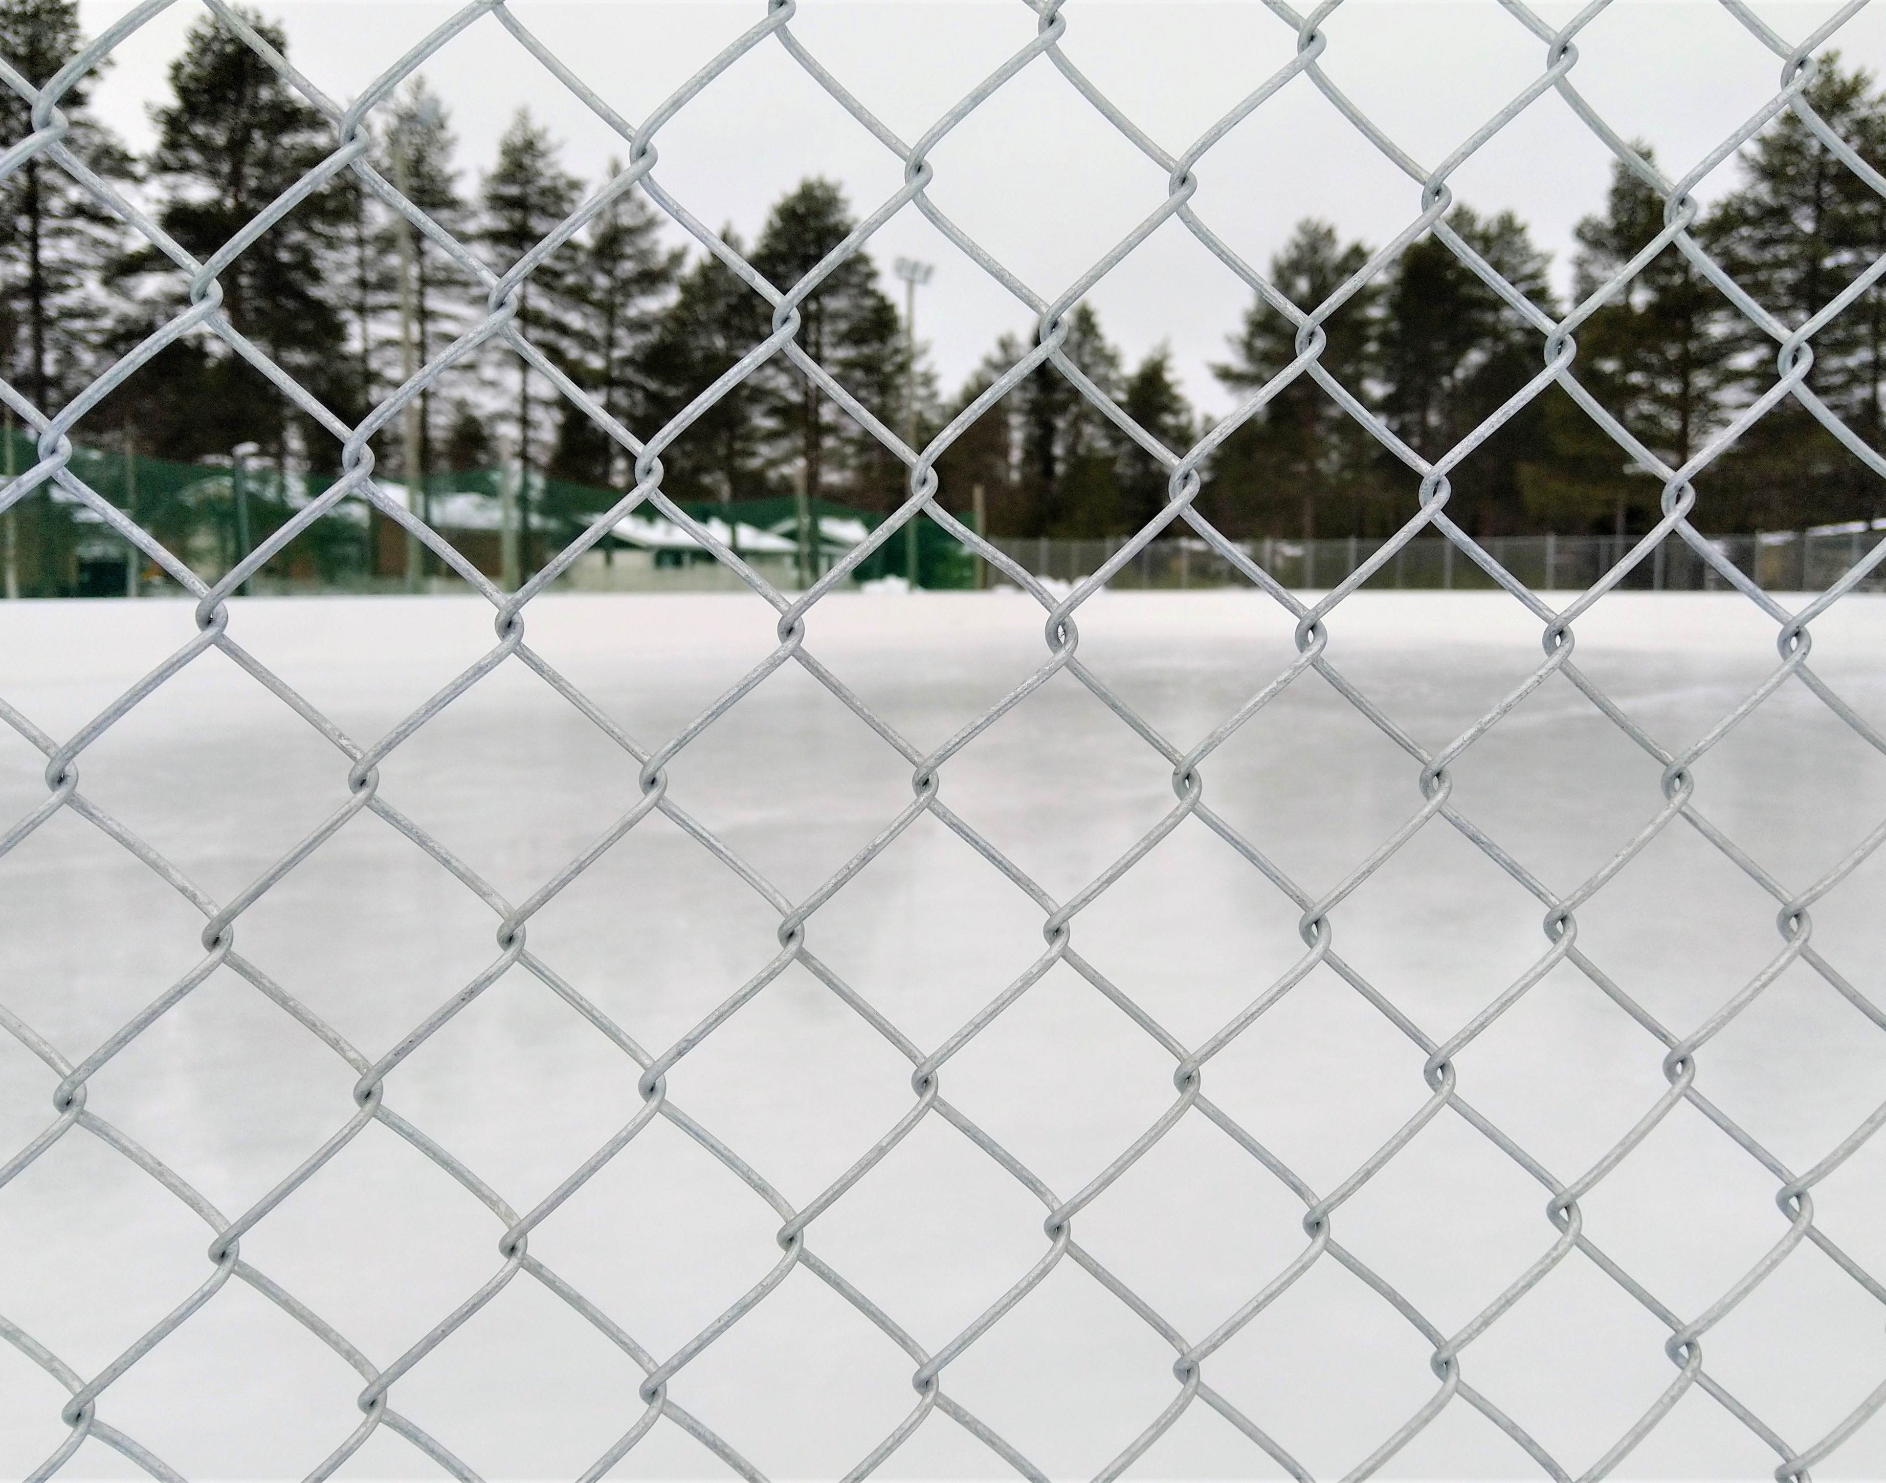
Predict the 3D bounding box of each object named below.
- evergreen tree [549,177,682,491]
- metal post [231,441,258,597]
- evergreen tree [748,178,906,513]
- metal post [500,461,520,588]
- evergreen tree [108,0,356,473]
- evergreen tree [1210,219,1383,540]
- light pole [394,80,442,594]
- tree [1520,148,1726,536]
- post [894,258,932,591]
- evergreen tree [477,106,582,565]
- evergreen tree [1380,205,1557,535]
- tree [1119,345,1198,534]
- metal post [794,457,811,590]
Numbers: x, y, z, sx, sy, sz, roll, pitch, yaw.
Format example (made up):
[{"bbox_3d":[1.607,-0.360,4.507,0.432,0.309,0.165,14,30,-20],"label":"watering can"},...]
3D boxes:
[{"bbox_3d":[-10.818,-11.017,47.091,4.140,14.668,3.933,0,6,0],"label":"evergreen tree"},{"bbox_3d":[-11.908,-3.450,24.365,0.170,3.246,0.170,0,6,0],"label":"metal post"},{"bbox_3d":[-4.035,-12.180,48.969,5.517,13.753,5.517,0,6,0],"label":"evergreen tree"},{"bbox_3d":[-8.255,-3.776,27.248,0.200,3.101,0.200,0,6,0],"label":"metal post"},{"bbox_3d":[-19.658,-11.557,39.993,6.245,17.262,5.933,0,6,0],"label":"evergreen tree"},{"bbox_3d":[12.883,-11.520,52.066,5.919,14.603,5.623,0,6,0],"label":"evergreen tree"},{"bbox_3d":[-10.066,-6.736,26.934,0.600,10.469,1.150,5,8,37],"label":"light pole"},{"bbox_3d":[22.439,-12.008,46.988,7.062,14.604,7.062,0,6,0],"label":"tree"},{"bbox_3d":[-0.765,-7.660,36.385,1.000,9.004,0.400,0,6,0],"label":"post"},{"bbox_3d":[-12.465,-11.358,43.019,3.237,14.951,3.237,0,6,0],"label":"evergreen tree"},{"bbox_3d":[19.100,-11.760,52.040,6.128,15.086,5.822,0,6,0],"label":"evergreen tree"},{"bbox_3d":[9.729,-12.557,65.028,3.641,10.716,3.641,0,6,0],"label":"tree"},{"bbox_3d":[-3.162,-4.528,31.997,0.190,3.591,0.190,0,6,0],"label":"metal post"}]

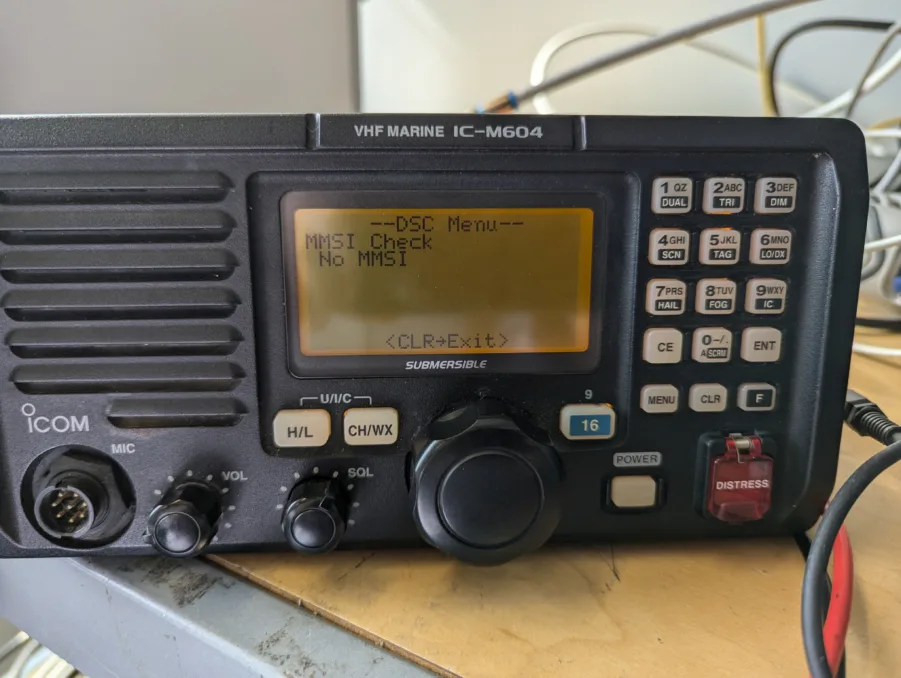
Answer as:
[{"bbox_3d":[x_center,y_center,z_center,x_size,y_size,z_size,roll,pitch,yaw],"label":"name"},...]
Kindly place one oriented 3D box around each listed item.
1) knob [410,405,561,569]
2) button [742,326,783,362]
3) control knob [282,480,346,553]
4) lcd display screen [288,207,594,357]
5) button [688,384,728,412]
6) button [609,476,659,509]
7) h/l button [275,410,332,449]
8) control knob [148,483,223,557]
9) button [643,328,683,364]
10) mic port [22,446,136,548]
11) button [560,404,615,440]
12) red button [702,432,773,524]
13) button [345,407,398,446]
[{"bbox_3d":[0.009,0.035,0.153,0.036,0.036,0.015,-1,11,-2],"label":"knob"},{"bbox_3d":[0.078,0.002,0.156,0.011,0.009,0.004,-1,10,-3],"label":"button"},{"bbox_3d":[-0.033,0.044,0.155,0.014,0.014,0.012,-1,11,-2],"label":"control knob"},{"bbox_3d":[-0.001,-0.014,0.154,0.074,0.036,0.004,-1,10,-3],"label":"lcd display screen"},{"bbox_3d":[0.066,0.015,0.161,0.010,0.007,0.003,-1,11,-2],"label":"button"},{"bbox_3d":[0.048,0.040,0.163,0.012,0.009,0.004,-1,10,-3],"label":"button"},{"bbox_3d":[-0.037,0.023,0.158,0.014,0.010,0.004,-1,11,-2],"label":"h/l button"},{"bbox_3d":[-0.065,0.044,0.153,0.014,0.014,0.012,-1,11,-2],"label":"control knob"},{"bbox_3d":[0.053,0.002,0.155,0.010,0.009,0.004,-1,10,-3],"label":"button"},{"bbox_3d":[-0.093,0.040,0.157,0.028,0.028,0.011,-1,10,-3],"label":"mic port"},{"bbox_3d":[0.035,0.021,0.158,0.014,0.010,0.004,-1,10,-3],"label":"button"},{"bbox_3d":[0.075,0.036,0.162,0.017,0.023,0.006,-1,11,-2],"label":"red button"},{"bbox_3d":[-0.020,0.022,0.158,0.014,0.010,0.004,-1,11,-2],"label":"button"}]

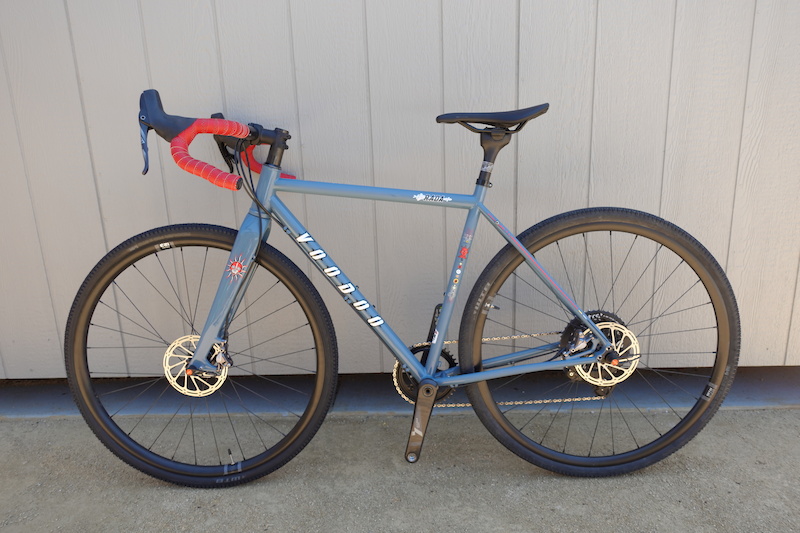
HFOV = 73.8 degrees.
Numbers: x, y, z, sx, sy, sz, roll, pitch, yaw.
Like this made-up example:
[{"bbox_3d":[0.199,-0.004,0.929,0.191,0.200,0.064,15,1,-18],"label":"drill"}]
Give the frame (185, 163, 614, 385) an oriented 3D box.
[{"bbox_3d":[-0.015,0.029,1.319,1.037,0.584,0.156,-2,9,1],"label":"frame"}]

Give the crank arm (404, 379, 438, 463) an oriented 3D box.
[{"bbox_3d":[0.050,0.380,1.312,0.042,0.214,0.033,13,9,-1],"label":"crank arm"}]

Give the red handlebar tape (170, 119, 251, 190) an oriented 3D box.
[{"bbox_3d":[-0.379,-0.234,1.129,0.150,0.152,0.219,-2,9,1],"label":"red handlebar tape"}]

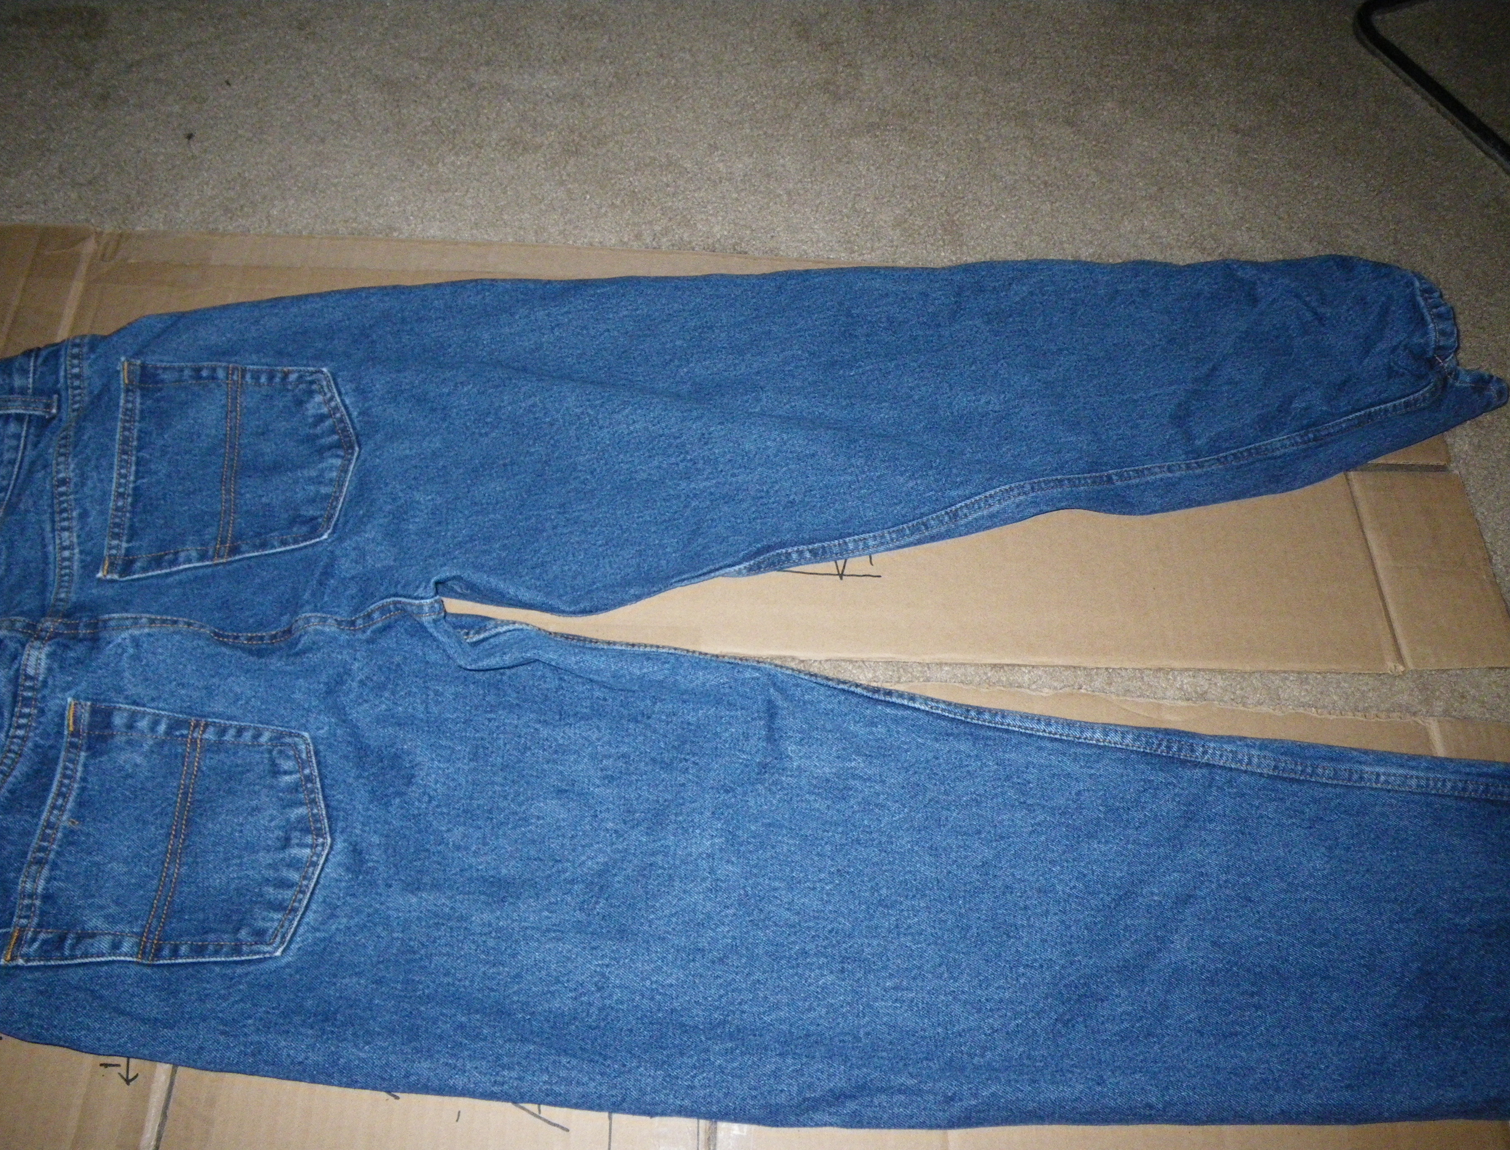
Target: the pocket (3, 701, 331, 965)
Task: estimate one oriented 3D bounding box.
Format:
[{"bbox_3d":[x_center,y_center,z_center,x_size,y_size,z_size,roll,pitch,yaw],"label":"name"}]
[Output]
[{"bbox_3d":[-0.346,0.153,0.755,0.181,0.020,0.163,1,64,-1],"label":"pocket"}]

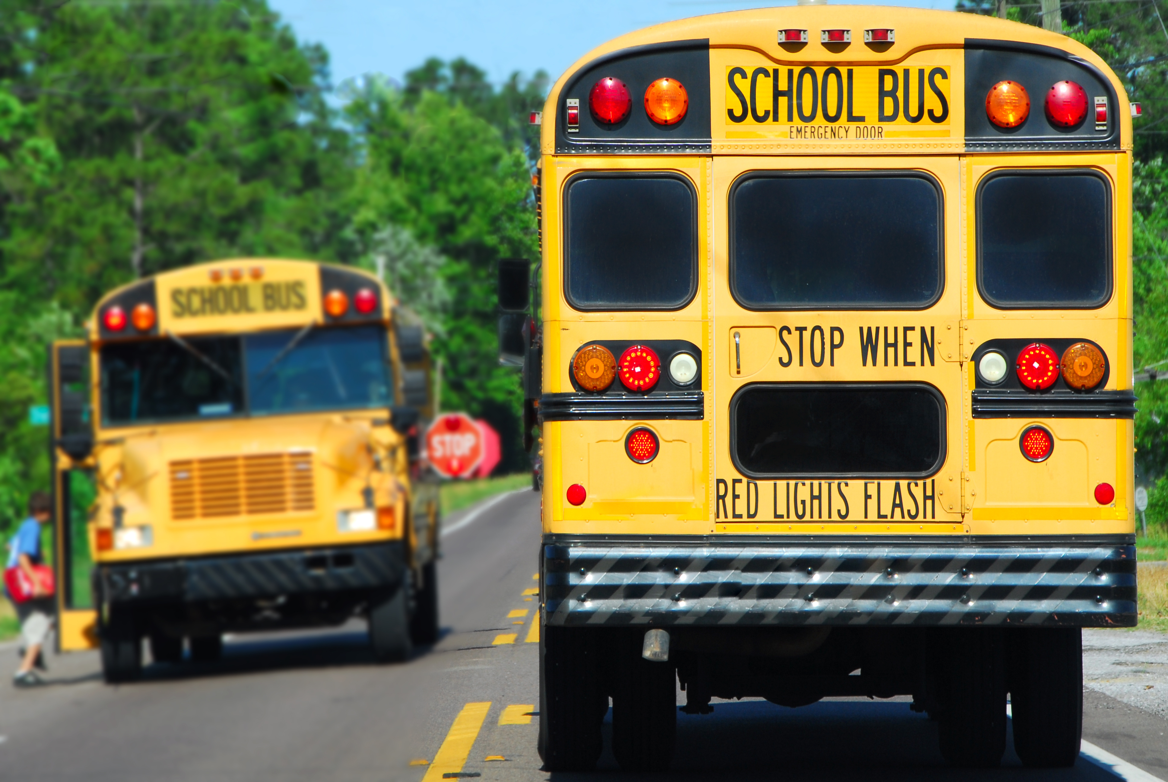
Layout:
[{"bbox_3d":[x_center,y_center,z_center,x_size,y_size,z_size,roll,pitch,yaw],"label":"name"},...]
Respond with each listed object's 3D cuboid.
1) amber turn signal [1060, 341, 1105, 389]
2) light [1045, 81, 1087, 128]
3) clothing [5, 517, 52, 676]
[{"bbox_3d":[2.022,-0.100,25.680,0.178,0.192,0.060,0,-1,0],"label":"amber turn signal"},{"bbox_3d":[1.948,-1.157,25.565,0.176,0.190,0.070,-1,-1,0],"label":"light"},{"bbox_3d":[-4.402,1.615,50.300,0.380,1.230,0.420,0,-1,-21],"label":"clothing"}]

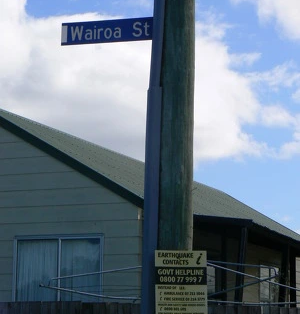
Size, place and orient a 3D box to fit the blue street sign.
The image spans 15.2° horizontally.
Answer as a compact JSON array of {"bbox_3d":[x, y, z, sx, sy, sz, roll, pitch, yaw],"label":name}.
[{"bbox_3d":[-0.326,-0.943,8.420,0.760,0.172,0.026,-1,-8,22],"label":"blue street sign"}]

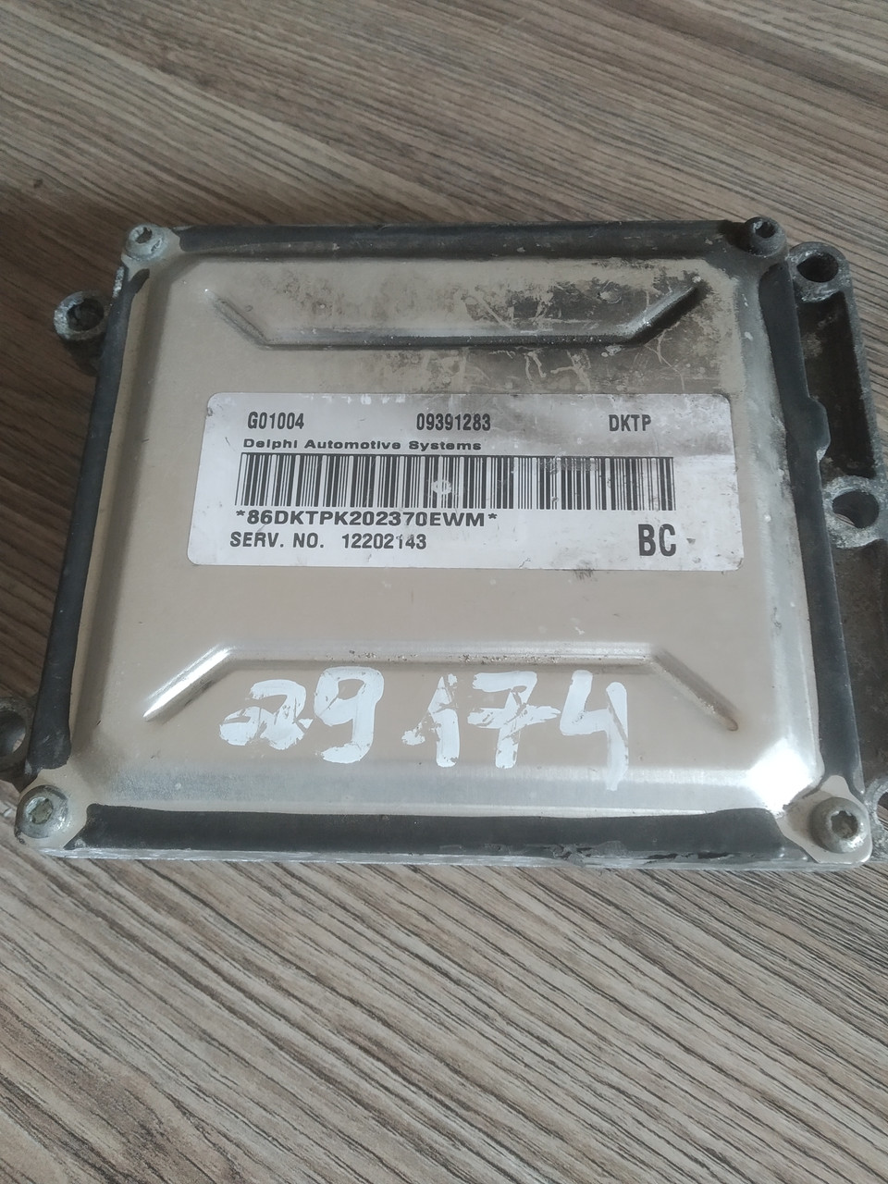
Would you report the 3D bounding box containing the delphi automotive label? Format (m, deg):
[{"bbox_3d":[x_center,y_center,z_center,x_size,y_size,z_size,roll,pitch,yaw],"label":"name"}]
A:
[{"bbox_3d":[0.003,-0.019,0.148,0.089,0.001,0.032,1,70,2],"label":"delphi automotive label"}]

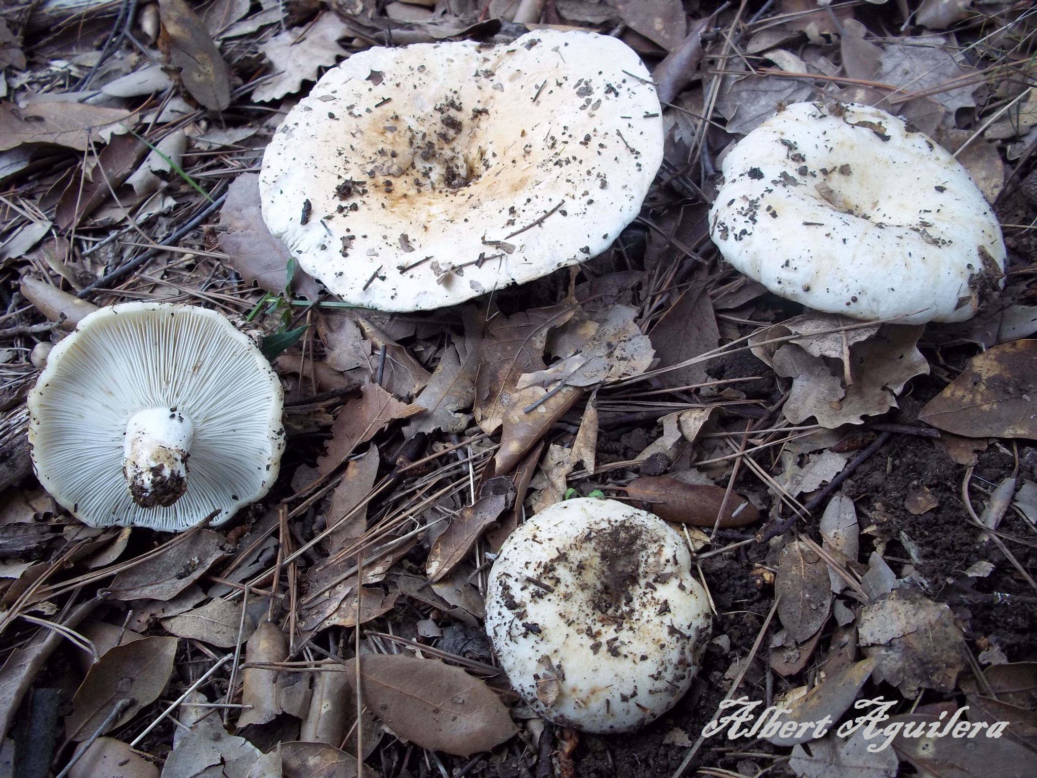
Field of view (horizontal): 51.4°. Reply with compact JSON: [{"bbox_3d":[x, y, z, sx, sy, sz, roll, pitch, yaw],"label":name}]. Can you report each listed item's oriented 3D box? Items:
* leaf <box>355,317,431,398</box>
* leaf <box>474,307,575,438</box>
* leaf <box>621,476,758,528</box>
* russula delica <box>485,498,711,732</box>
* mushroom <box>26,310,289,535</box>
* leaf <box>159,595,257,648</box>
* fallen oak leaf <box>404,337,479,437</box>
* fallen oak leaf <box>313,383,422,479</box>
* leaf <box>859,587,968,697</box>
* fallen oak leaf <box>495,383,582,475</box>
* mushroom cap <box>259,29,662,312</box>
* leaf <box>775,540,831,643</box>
[{"bbox_3d":[-0.057,-0.014,0.455,0.018,0.018,0.051,-31,59,-21],"label":"leaf"},{"bbox_3d":[-0.002,-0.011,0.457,0.036,0.015,0.076,13,54,10],"label":"leaf"},{"bbox_3d":[0.066,0.043,0.414,0.053,0.013,0.020,11,54,8],"label":"leaf"},{"bbox_3d":[0.028,0.079,0.374,0.079,0.056,0.079,0,53,0],"label":"russula delica"},{"bbox_3d":[-0.138,0.016,0.410,0.099,0.096,0.056,0,25,-19],"label":"mushroom"},{"bbox_3d":[-0.117,0.088,0.409,0.037,0.009,0.020,3,55,2],"label":"leaf"},{"bbox_3d":[-0.029,-0.003,0.473,0.028,0.012,0.060,15,56,11],"label":"fallen oak leaf"},{"bbox_3d":[-0.066,0.017,0.432,0.026,0.018,0.052,31,59,21],"label":"fallen oak leaf"},{"bbox_3d":[0.139,0.089,0.384,0.037,0.012,0.038,12,54,9],"label":"leaf"},{"bbox_3d":[0.006,0.010,0.433,0.025,0.018,0.063,32,59,22],"label":"fallen oak leaf"},{"bbox_3d":[-0.025,-0.083,0.498,0.178,0.065,0.174,0,55,0],"label":"mushroom cap"},{"bbox_3d":[0.110,0.078,0.416,0.021,0.007,0.043,4,55,3],"label":"leaf"}]

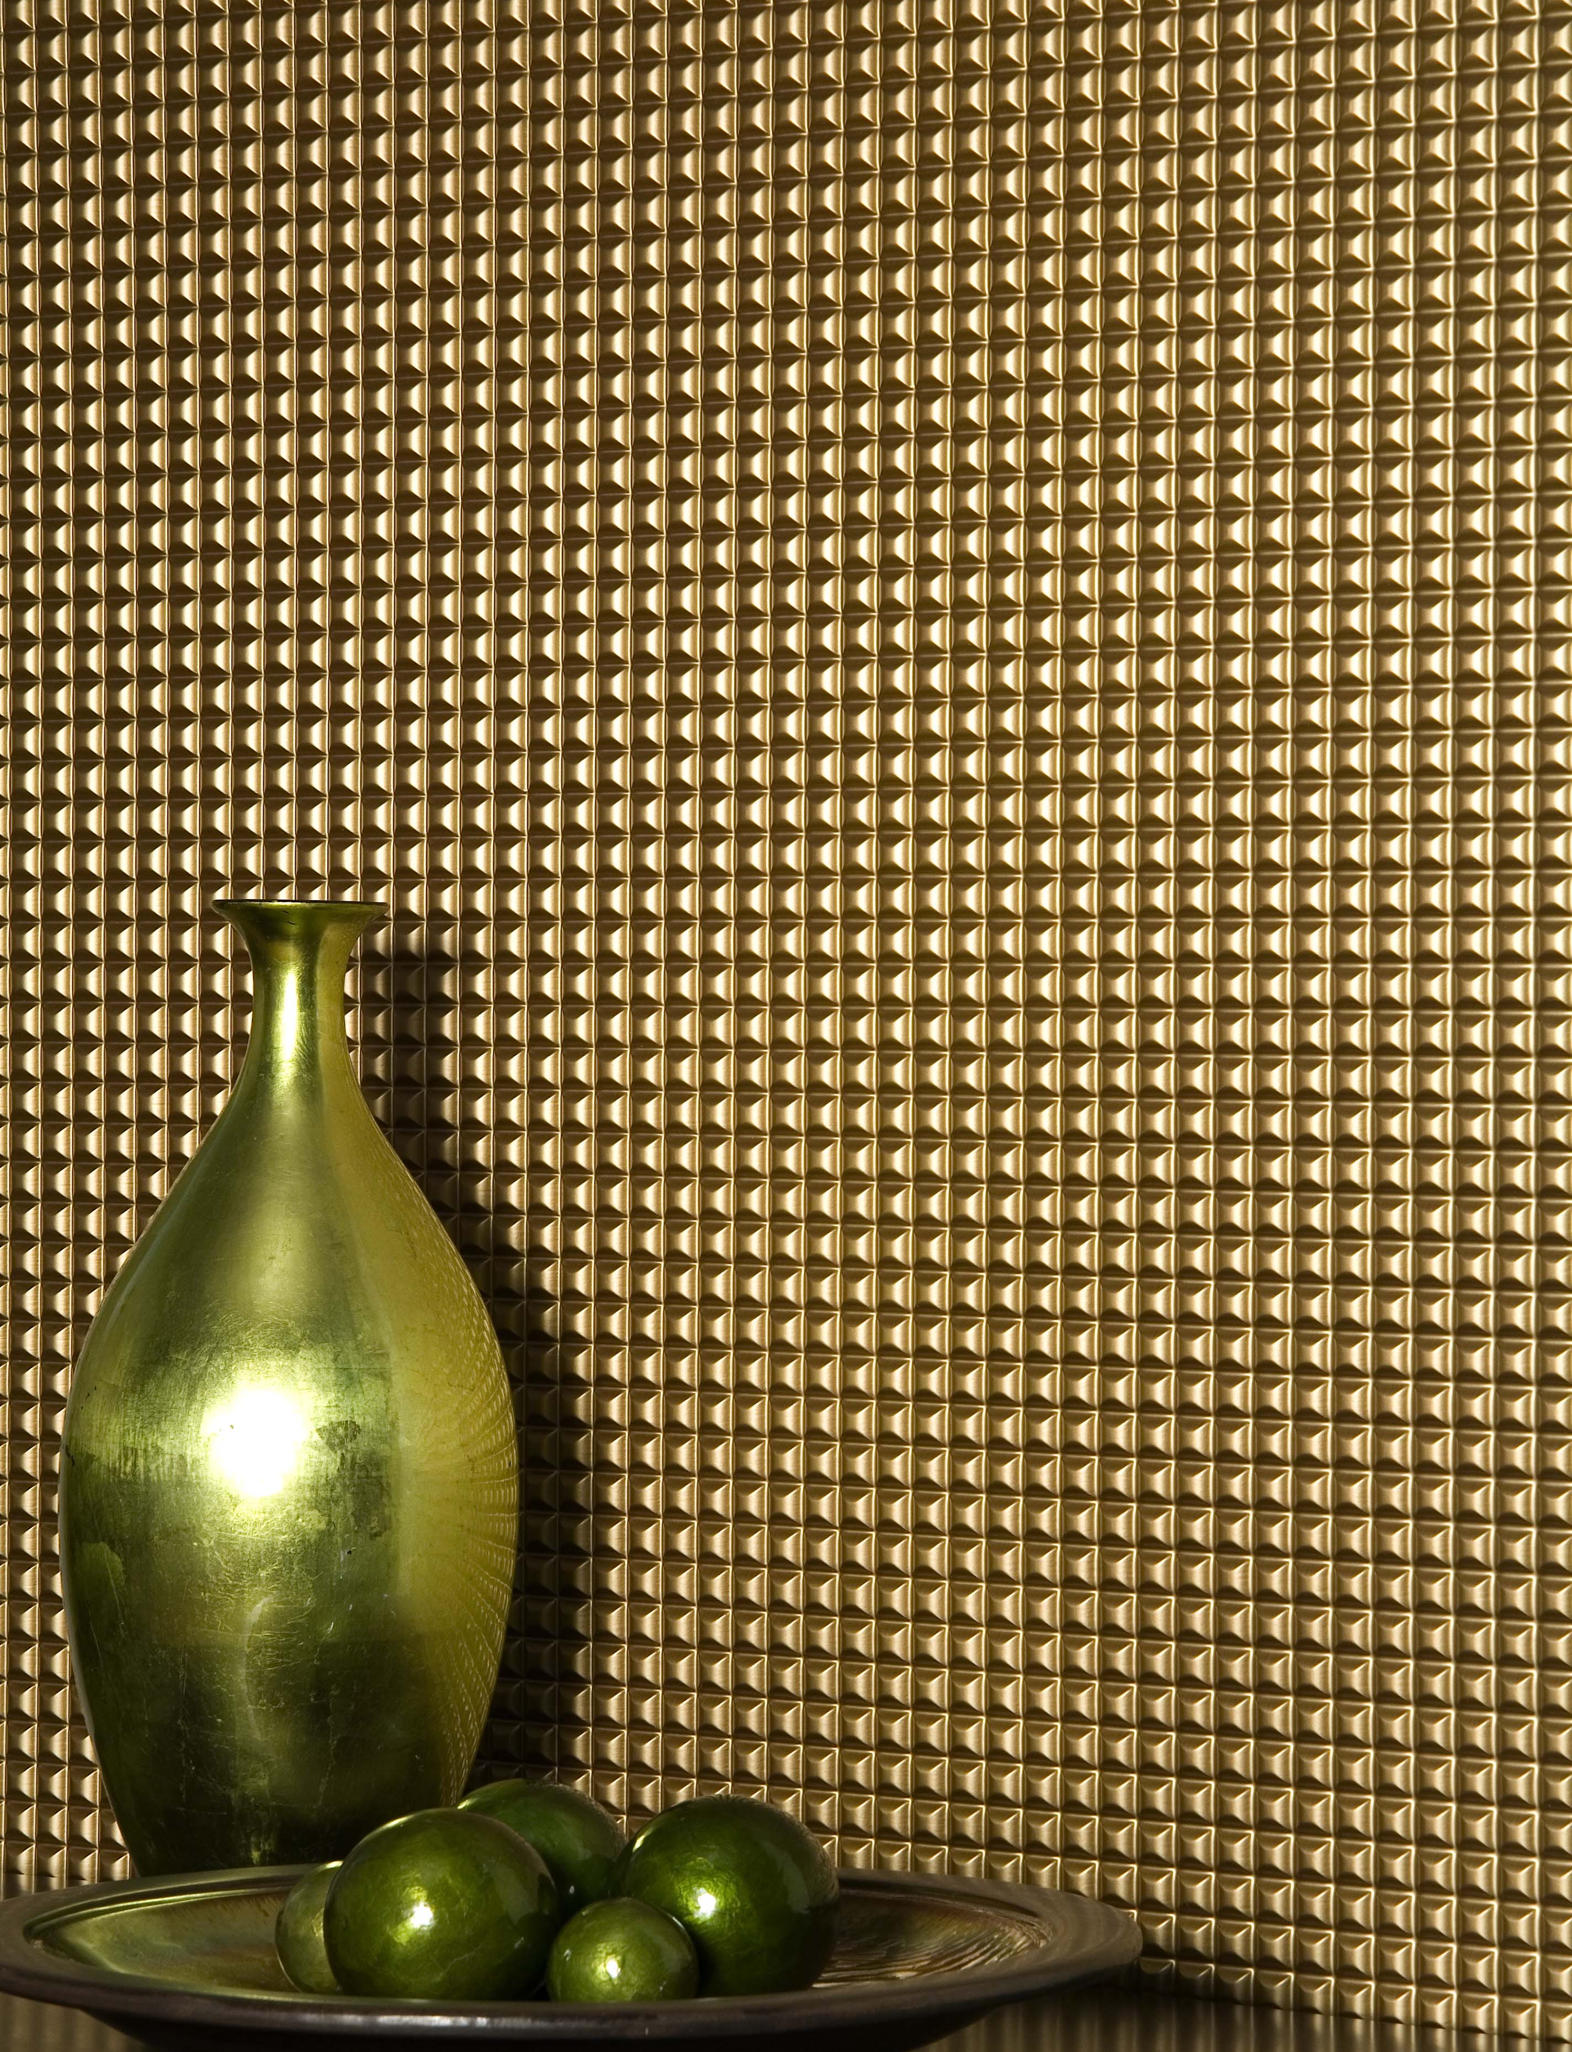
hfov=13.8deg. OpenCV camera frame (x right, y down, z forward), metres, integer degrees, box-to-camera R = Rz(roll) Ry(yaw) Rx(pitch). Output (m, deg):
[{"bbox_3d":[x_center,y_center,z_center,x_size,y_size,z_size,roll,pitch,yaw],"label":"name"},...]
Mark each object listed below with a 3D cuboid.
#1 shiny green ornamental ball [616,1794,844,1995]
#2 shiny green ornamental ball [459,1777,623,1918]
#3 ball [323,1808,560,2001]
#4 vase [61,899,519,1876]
[{"bbox_3d":[-0.019,0.292,2.155,0.074,0.074,0.074,0,1,0],"label":"shiny green ornamental ball"},{"bbox_3d":[-0.088,0.292,2.211,0.072,0.072,0.072,0,1,0],"label":"shiny green ornamental ball"},{"bbox_3d":[-0.112,0.292,2.115,0.075,0.075,0.075,0,1,0],"label":"ball"},{"bbox_3d":[-0.183,0.149,2.400,0.169,0.389,0.169,0,1,0],"label":"vase"}]

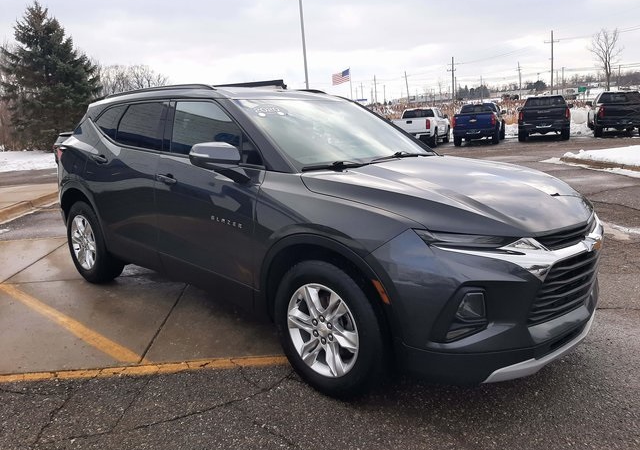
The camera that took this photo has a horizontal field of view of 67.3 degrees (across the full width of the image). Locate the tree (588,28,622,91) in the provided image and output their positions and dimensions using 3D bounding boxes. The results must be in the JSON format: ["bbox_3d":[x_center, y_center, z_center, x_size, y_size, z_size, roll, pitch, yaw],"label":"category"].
[{"bbox_3d":[34.448,-19.848,58.000,4.100,8.000,4.000,0,12,17],"label":"tree"}]

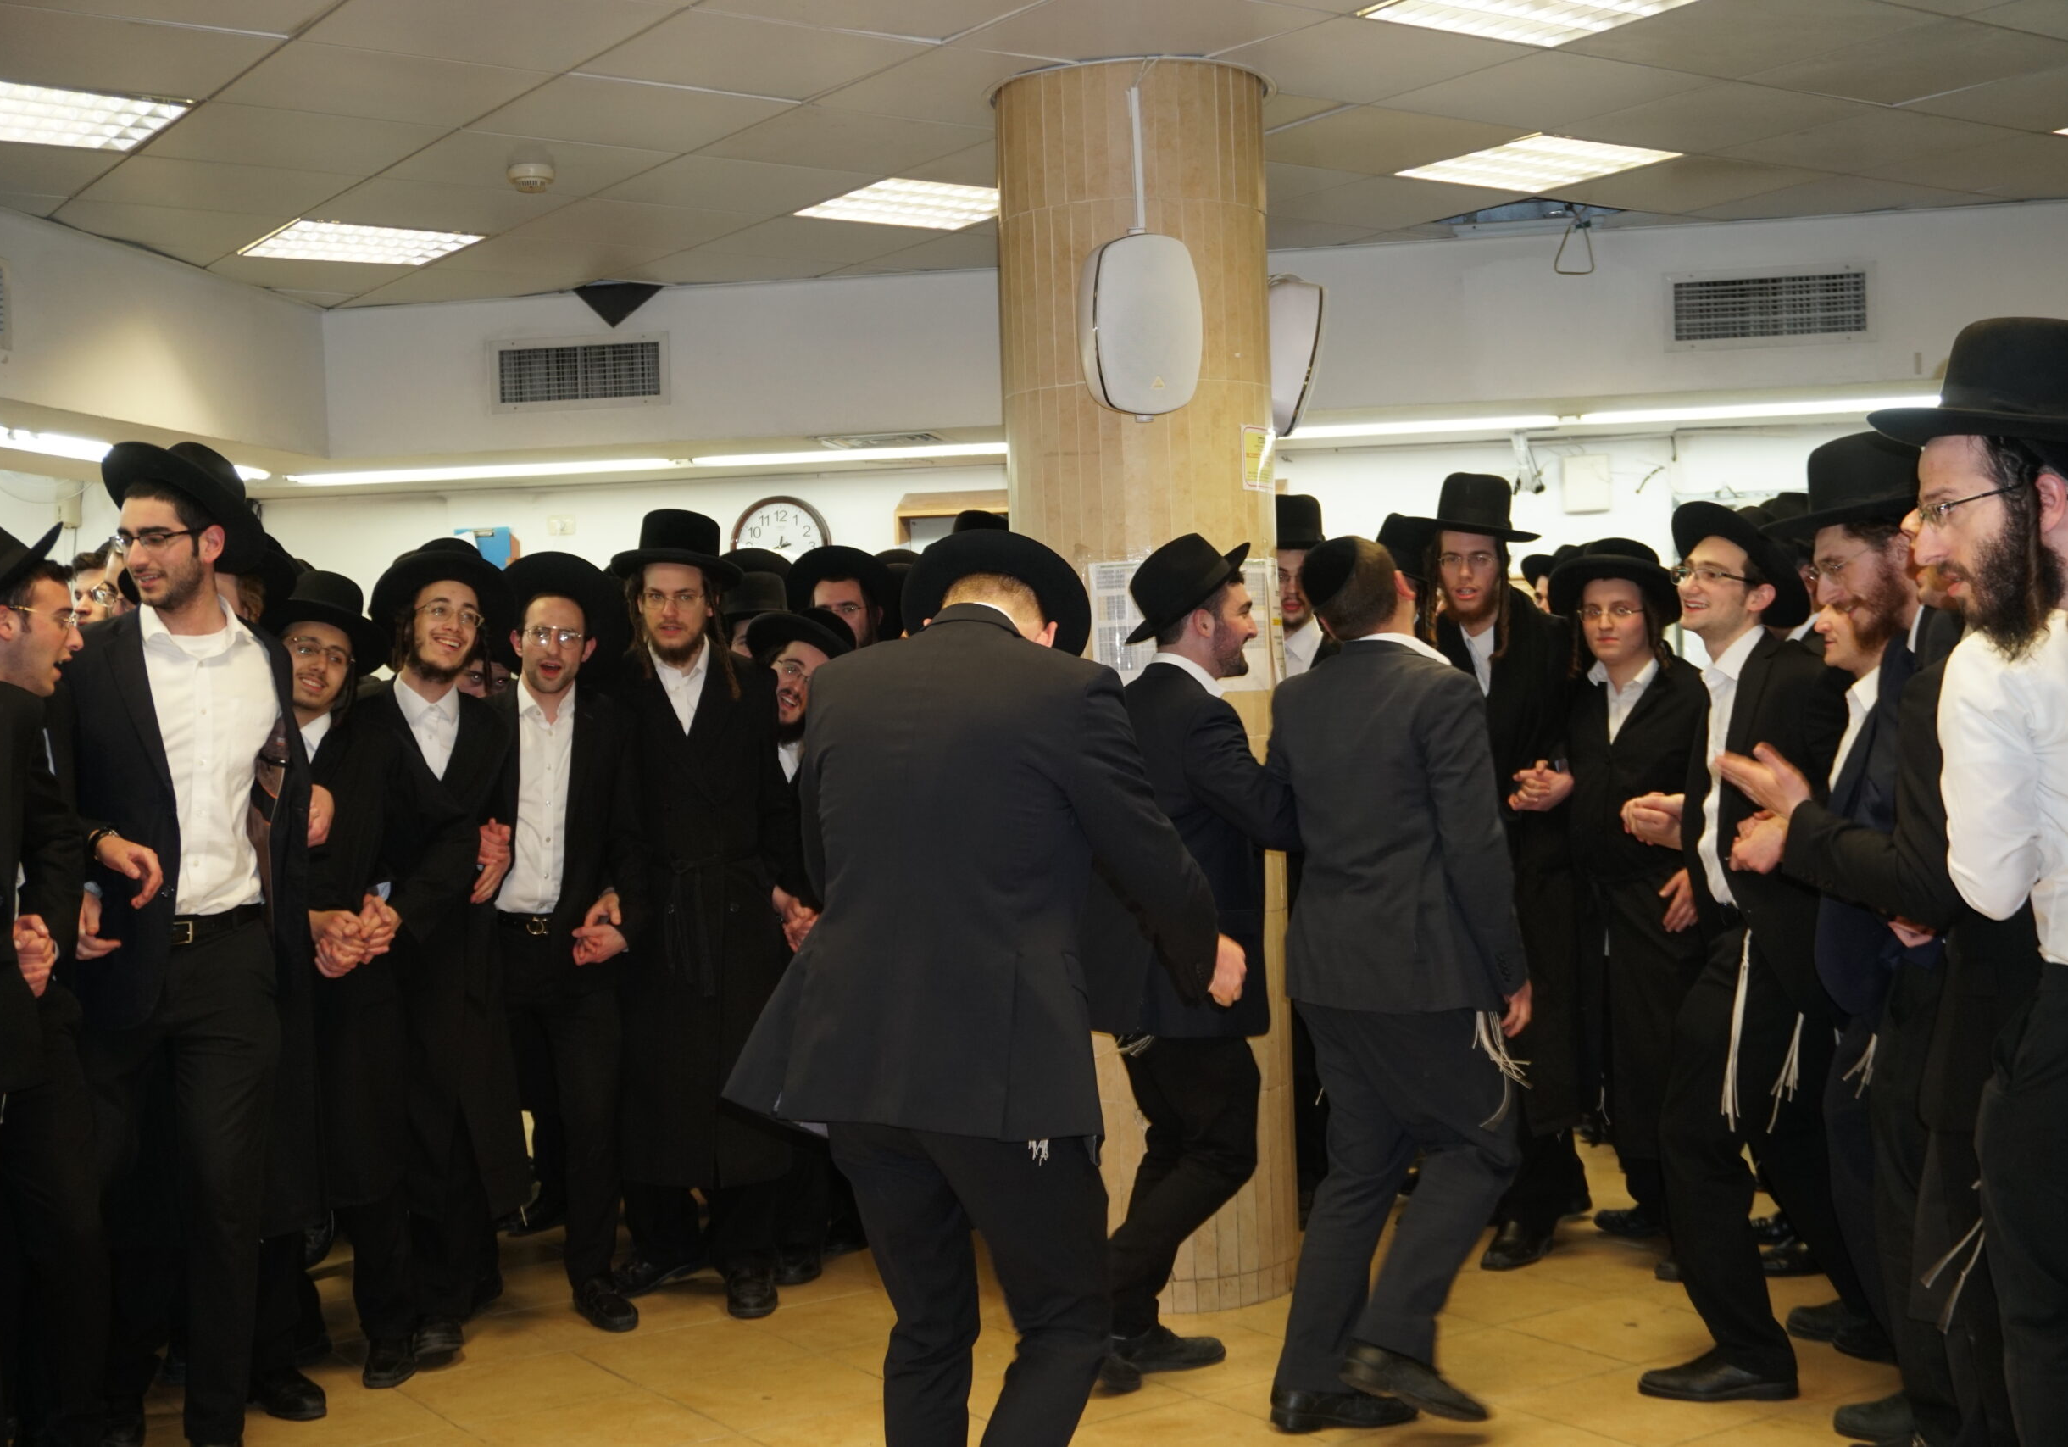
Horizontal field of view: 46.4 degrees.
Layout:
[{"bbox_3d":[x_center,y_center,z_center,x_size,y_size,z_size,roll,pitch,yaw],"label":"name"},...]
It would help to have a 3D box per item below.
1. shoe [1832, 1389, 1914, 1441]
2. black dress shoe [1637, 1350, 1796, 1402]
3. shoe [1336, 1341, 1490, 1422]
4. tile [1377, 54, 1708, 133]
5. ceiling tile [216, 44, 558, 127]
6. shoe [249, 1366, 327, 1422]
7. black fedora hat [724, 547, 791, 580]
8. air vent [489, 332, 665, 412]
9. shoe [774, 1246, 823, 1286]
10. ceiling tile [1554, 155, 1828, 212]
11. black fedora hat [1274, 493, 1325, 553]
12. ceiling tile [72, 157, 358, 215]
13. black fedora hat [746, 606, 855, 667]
[{"bbox_3d":[1.618,1.236,4.390,0.295,0.110,0.105,-2,1,6],"label":"shoe"},{"bbox_3d":[1.325,1.242,4.671,0.300,0.110,0.105,-2,1,6],"label":"black dress shoe"},{"bbox_3d":[0.699,1.195,4.390,0.288,0.105,0.100,17,-2,-8],"label":"shoe"},{"bbox_3d":[1.218,-1.495,5.685,0.600,0.018,0.600,-3,1,-35],"label":"tile"},{"bbox_3d":[-1.443,-1.418,5.335,0.600,0.020,0.600,-2,1,-35],"label":"ceiling tile"},{"bbox_3d":[-1.525,1.327,4.885,0.106,0.110,0.290,-3,1,-43],"label":"shoe"},{"bbox_3d":[-0.767,-0.393,6.613,0.315,0.130,0.340,-2,-19,-12],"label":"black fedora hat"},{"bbox_3d":[-1.535,-1.184,8.159,0.630,0.245,0.030,-2,1,11],"label":"air vent"},{"bbox_3d":[-0.567,1.285,5.880,0.110,0.100,0.290,-2,1,-2],"label":"shoe"},{"bbox_3d":[1.857,-1.548,6.888,0.600,0.020,0.600,-2,1,-35],"label":"ceiling tile"},{"bbox_3d":[0.662,-0.525,6.300,0.320,0.145,0.355,-2,1,0],"label":"black fedora hat"},{"bbox_3d":[-2.127,-1.413,6.320,0.600,0.020,0.600,-2,1,-35],"label":"ceiling tile"},{"bbox_3d":[-0.540,-0.208,5.750,0.310,0.140,0.340,24,-12,-5],"label":"black fedora hat"}]

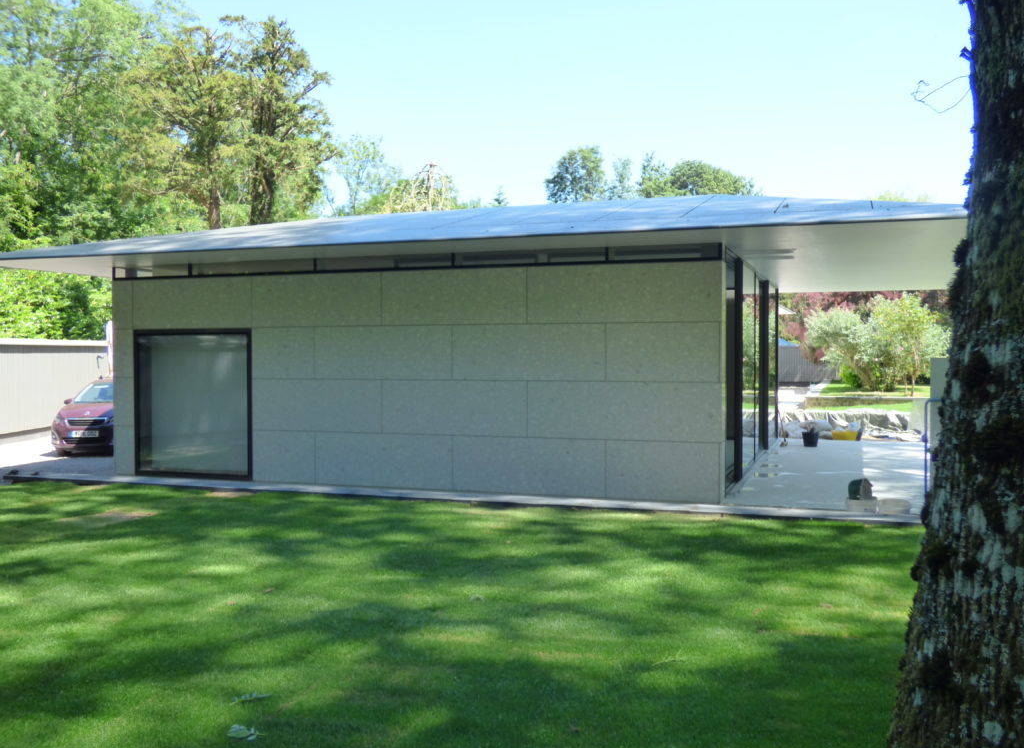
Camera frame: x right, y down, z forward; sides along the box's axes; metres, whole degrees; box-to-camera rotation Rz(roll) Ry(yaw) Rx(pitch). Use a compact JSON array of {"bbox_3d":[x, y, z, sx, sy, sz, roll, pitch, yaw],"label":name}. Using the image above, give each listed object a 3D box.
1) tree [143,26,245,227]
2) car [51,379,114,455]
[{"bbox_3d":[-11.071,-5.551,34.165,4.200,13.390,4.200,0,1,0],"label":"tree"},{"bbox_3d":[-8.200,0.825,20.600,1.820,1.460,4.250,0,1,-3],"label":"car"}]

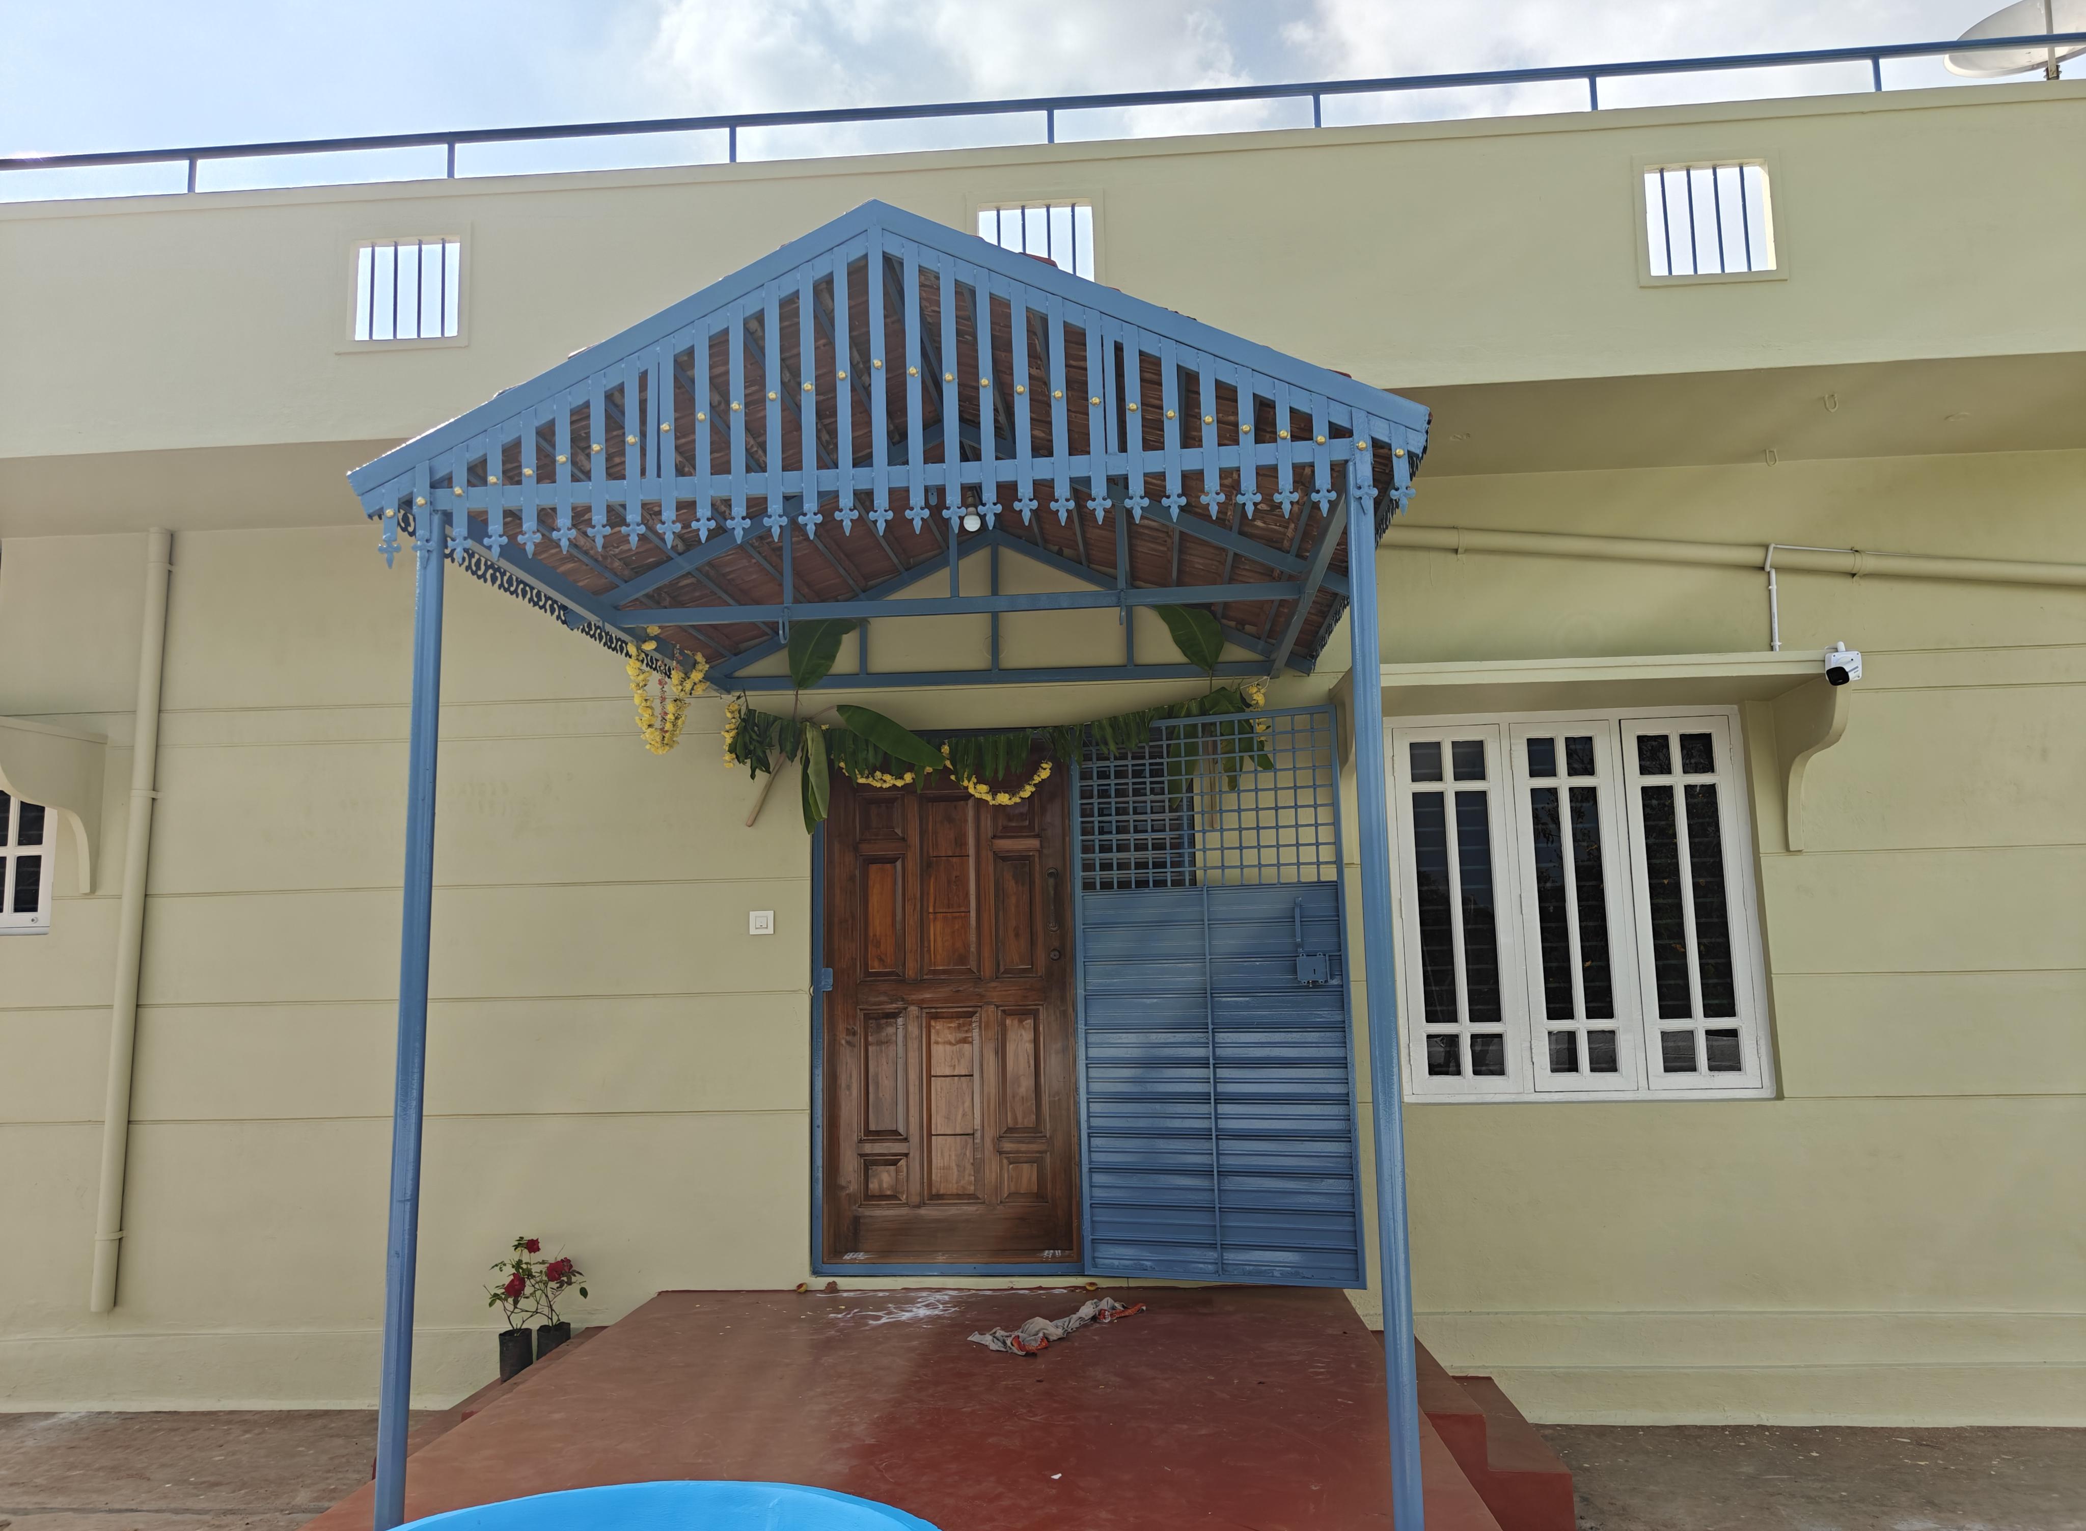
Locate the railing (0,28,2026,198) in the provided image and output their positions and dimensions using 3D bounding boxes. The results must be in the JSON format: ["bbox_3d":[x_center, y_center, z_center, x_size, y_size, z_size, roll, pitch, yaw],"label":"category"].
[{"bbox_3d":[-0.162,-2.328,5.286,7.760,0.201,0.050,-2,-9,4],"label":"railing"}]

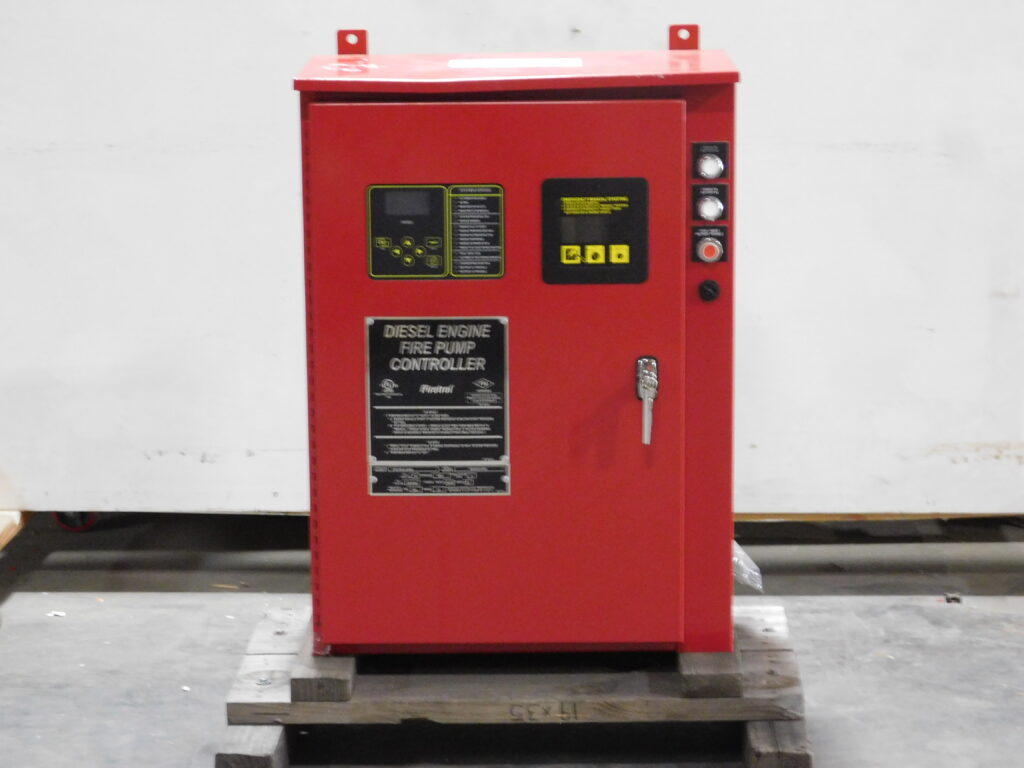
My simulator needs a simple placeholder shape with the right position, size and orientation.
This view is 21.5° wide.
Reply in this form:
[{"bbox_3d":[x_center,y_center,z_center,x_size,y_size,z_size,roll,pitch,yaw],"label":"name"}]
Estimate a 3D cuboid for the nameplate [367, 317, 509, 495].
[{"bbox_3d":[-0.112,0.036,4.124,0.218,0.280,0.008,0,12,1],"label":"nameplate"}]

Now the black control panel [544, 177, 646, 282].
[{"bbox_3d":[0.126,-0.229,4.060,0.160,0.161,0.012,0,12,1],"label":"black control panel"}]

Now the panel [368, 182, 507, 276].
[{"bbox_3d":[-0.115,-0.228,4.065,0.209,0.144,0.012,0,12,1],"label":"panel"}]

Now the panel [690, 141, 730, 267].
[{"bbox_3d":[0.301,-0.271,4.067,0.057,0.185,0.032,0,12,1],"label":"panel"}]

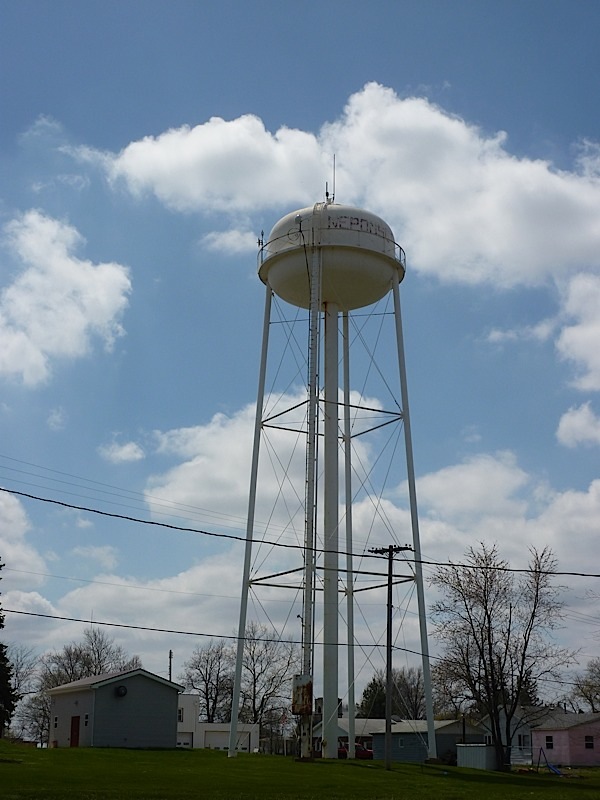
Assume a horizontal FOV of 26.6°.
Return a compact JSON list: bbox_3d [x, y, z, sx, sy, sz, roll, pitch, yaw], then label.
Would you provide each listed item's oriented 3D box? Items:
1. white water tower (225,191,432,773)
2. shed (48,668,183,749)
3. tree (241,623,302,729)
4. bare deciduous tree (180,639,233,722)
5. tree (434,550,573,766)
[{"bbox_3d":[2.087,4.260,84.099,10.400,37.638,10.400,10,-18,-29],"label":"white water tower"},{"bbox_3d":[-12.914,21.547,88.279,6.883,5.141,7.737,10,-19,-31],"label":"shed"},{"bbox_3d":[-3.027,27.363,122.187,6.537,11.837,6.210,1,-16,-1],"label":"tree"},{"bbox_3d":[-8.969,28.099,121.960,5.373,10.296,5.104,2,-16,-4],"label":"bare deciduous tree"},{"bbox_3d":[12.855,16.084,80.731,9.146,14.185,8.231,-2,-16,9],"label":"tree"}]

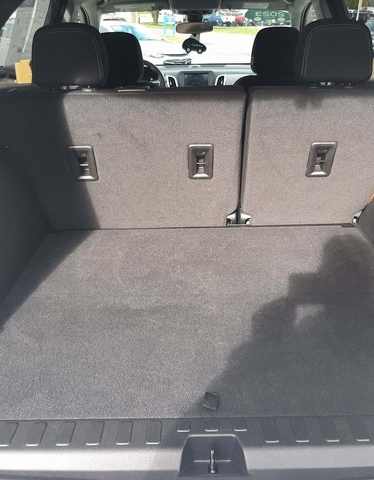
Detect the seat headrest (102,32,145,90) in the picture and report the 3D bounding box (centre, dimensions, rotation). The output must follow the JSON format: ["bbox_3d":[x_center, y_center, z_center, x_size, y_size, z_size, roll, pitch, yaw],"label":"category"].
[{"bbox_3d":[-0.318,-0.812,2.150,0.250,0.190,0.120,0,37,1],"label":"seat headrest"}]

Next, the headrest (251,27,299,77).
[{"bbox_3d":[0.411,-0.848,2.150,0.250,0.190,0.120,0,37,1],"label":"headrest"}]

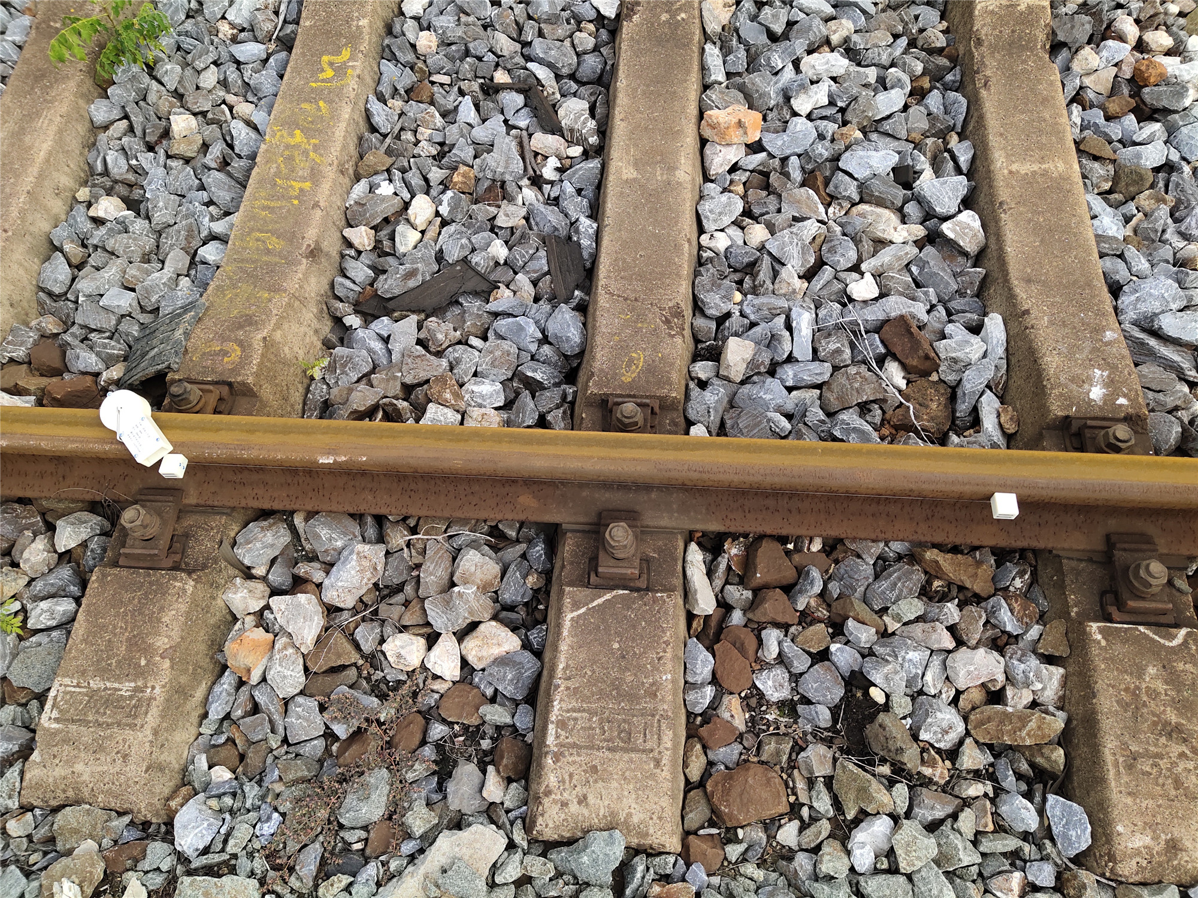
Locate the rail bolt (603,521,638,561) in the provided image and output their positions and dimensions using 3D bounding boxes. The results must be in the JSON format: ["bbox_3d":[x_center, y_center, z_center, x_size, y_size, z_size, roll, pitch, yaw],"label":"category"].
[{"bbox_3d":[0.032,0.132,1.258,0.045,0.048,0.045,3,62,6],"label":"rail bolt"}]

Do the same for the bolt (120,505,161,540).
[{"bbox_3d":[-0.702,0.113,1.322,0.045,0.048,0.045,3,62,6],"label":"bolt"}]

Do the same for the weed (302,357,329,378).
[{"bbox_3d":[-0.517,-0.147,1.576,0.045,0.035,0.035,3,62,6],"label":"weed"}]

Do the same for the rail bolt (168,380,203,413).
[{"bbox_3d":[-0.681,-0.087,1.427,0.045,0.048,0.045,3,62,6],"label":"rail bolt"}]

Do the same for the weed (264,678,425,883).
[{"bbox_3d":[-0.362,0.472,1.244,0.210,0.060,0.255,3,62,6],"label":"weed"}]

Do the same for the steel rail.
[{"bbox_3d":[-0.062,0.031,1.294,1.840,0.140,0.114,3,62,6],"label":"steel rail"}]

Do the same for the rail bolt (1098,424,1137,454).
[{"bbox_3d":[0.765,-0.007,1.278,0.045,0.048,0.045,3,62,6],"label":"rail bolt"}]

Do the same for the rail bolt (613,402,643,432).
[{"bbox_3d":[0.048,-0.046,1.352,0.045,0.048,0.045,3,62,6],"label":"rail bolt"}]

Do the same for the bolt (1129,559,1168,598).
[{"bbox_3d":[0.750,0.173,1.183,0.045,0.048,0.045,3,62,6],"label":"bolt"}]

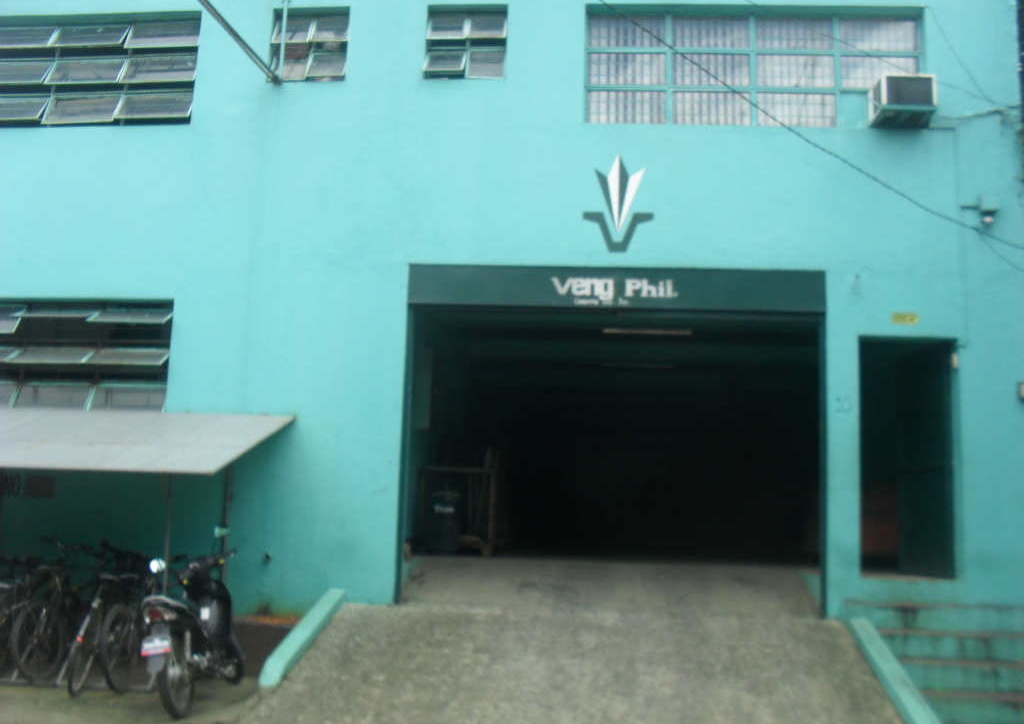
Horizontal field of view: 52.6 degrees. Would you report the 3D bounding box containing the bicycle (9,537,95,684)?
[{"bbox_3d":[-3.688,2.040,8.636,0.580,1.060,1.700,2,-7,-4],"label":"bicycle"}]

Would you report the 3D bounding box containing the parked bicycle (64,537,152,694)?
[{"bbox_3d":[-3.200,2.004,8.237,0.620,1.060,1.700,3,-7,-10],"label":"parked bicycle"}]

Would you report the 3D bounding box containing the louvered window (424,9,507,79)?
[{"bbox_3d":[-0.431,-3.060,9.987,0.781,0.751,0.150,1,-7,4],"label":"louvered window"}]

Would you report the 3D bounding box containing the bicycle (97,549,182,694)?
[{"bbox_3d":[-2.937,2.036,8.350,0.580,1.040,1.700,2,-7,-5],"label":"bicycle"}]

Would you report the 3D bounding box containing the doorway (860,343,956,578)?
[{"bbox_3d":[3.517,0.843,9.217,0.848,2.123,0.150,1,-7,4],"label":"doorway"}]

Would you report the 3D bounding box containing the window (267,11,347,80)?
[{"bbox_3d":[-1.959,-3.064,10.084,0.759,0.755,0.150,1,-7,4],"label":"window"}]

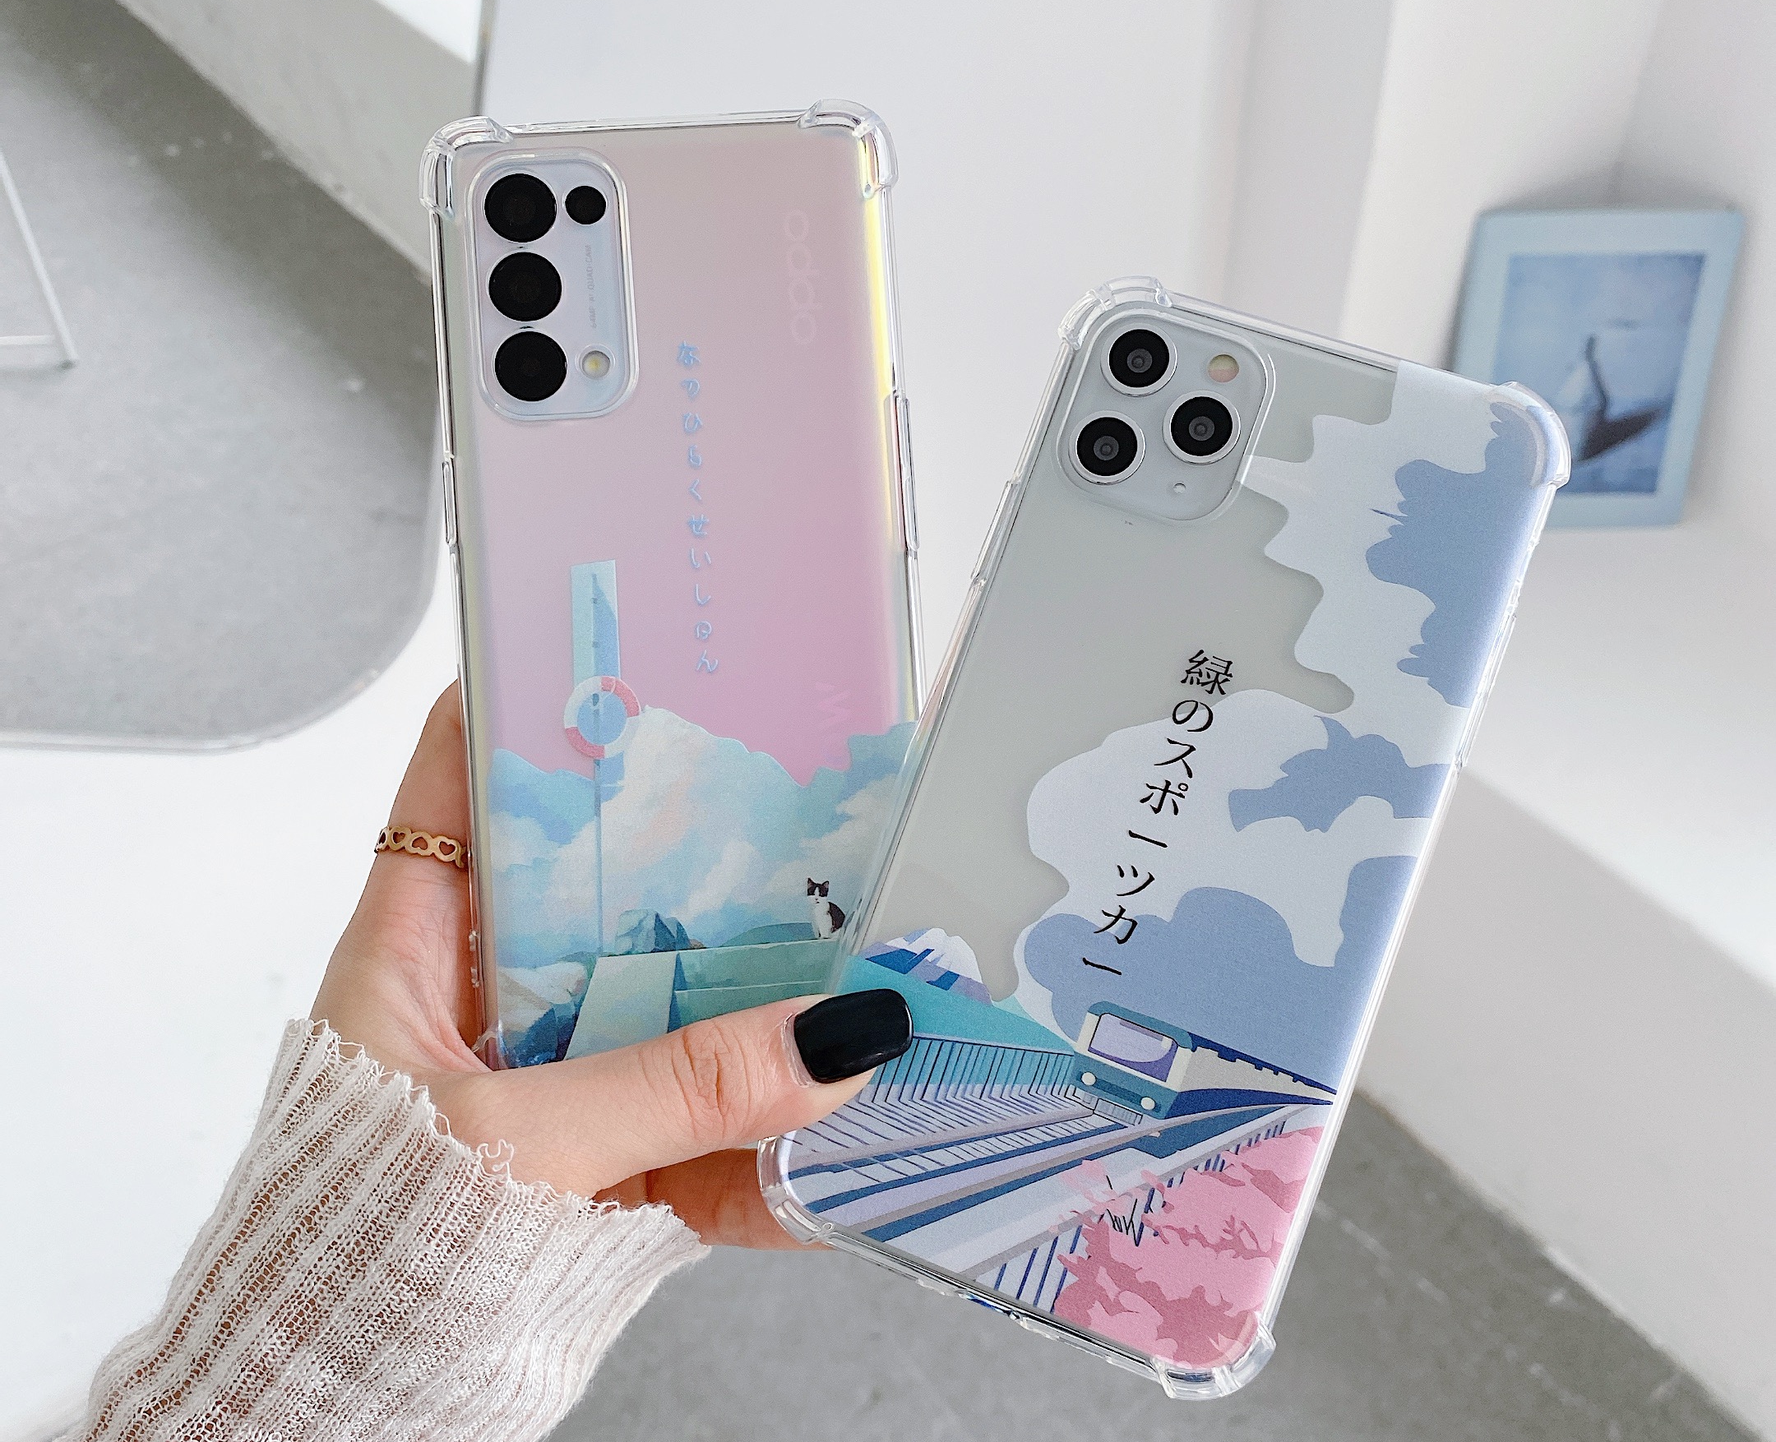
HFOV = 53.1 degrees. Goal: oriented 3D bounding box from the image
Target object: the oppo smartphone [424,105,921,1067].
[{"bbox_3d":[-0.033,-0.018,0.292,0.078,0.165,0.011,-4,-2,-1],"label":"oppo smartphone"}]

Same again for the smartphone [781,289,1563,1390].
[{"bbox_3d":[0.043,0.013,0.277,0.083,0.011,0.164,19,83,9],"label":"smartphone"}]

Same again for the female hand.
[{"bbox_3d":[-0.040,0.039,0.288,0.070,0.100,0.105,-10,45,56],"label":"female hand"}]

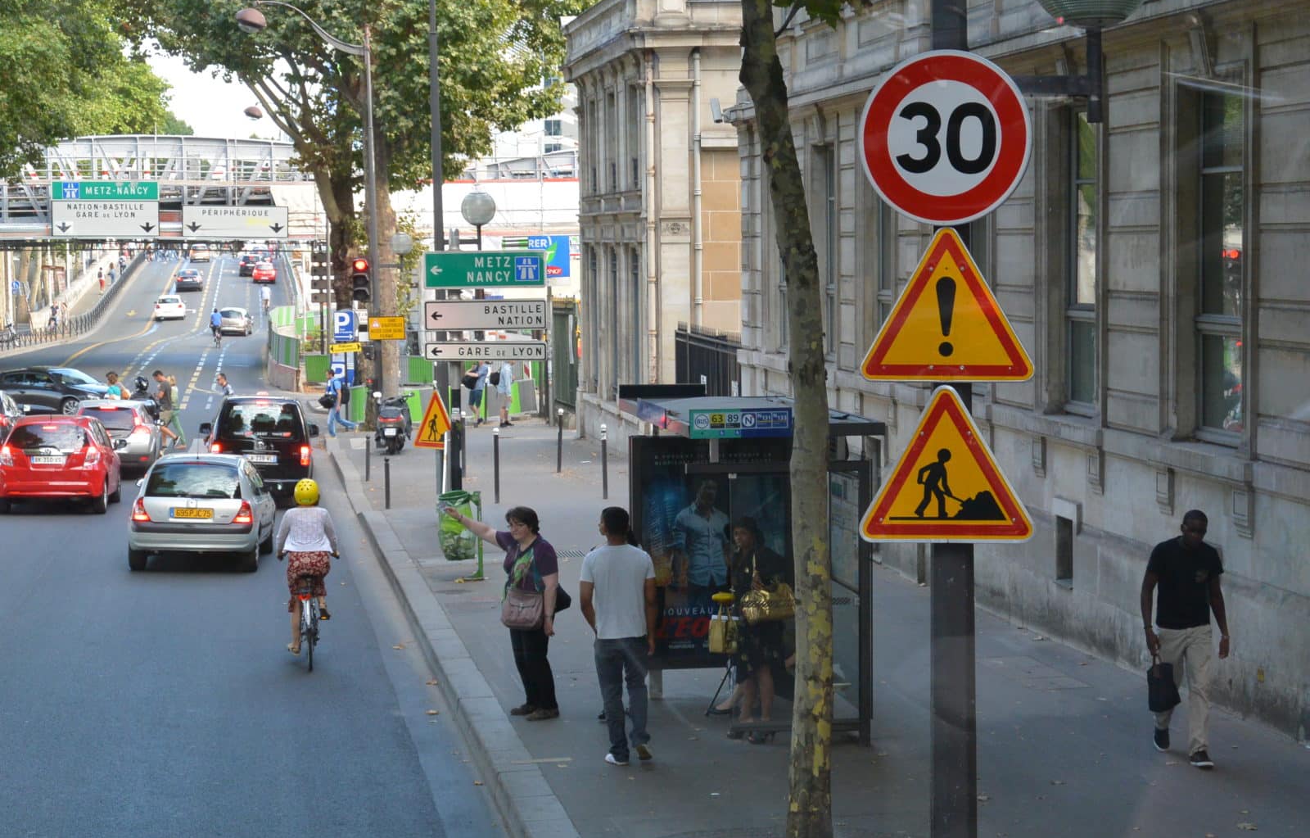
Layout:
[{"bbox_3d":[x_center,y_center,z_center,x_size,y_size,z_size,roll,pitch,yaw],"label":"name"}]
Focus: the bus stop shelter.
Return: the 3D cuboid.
[{"bbox_3d":[0.682,1.003,20.787,1.420,2.420,3.650,-1,4,-9],"label":"bus stop shelter"}]

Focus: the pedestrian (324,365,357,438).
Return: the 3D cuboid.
[{"bbox_3d":[-7.781,-0.440,66.742,0.780,1.720,0.540,0,4,6],"label":"pedestrian"}]

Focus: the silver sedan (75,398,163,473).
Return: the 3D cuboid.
[{"bbox_3d":[-10.790,0.317,53.767,1.780,1.450,4.250,-1,3,-8],"label":"silver sedan"}]

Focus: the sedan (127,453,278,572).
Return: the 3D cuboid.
[{"bbox_3d":[-5.879,1.121,35.168,1.650,1.420,3.770,-1,3,-5],"label":"sedan"}]

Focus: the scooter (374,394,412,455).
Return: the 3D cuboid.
[{"bbox_3d":[-5.667,0.059,58.271,0.780,1.300,2.000,-1,3,-2],"label":"scooter"}]

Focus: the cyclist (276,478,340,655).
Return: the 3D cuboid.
[{"bbox_3d":[-3.140,1.338,24.400,0.580,1.580,0.850,-1,4,-9],"label":"cyclist"}]

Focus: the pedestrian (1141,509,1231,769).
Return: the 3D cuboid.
[{"bbox_3d":[3.626,1.464,18.442,0.620,1.730,0.580,-1,4,-7],"label":"pedestrian"}]

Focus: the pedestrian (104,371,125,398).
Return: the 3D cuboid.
[{"bbox_3d":[-12.330,-0.236,61.556,0.420,1.680,0.480,0,4,12],"label":"pedestrian"}]

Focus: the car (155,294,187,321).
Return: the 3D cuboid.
[{"bbox_3d":[-28.312,-6.485,157.500,1.700,1.470,4.000,-1,6,-7],"label":"car"}]

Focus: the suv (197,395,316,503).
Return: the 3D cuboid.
[{"bbox_3d":[-6.948,0.446,47.259,1.800,1.820,4.450,-1,3,-9],"label":"suv"}]

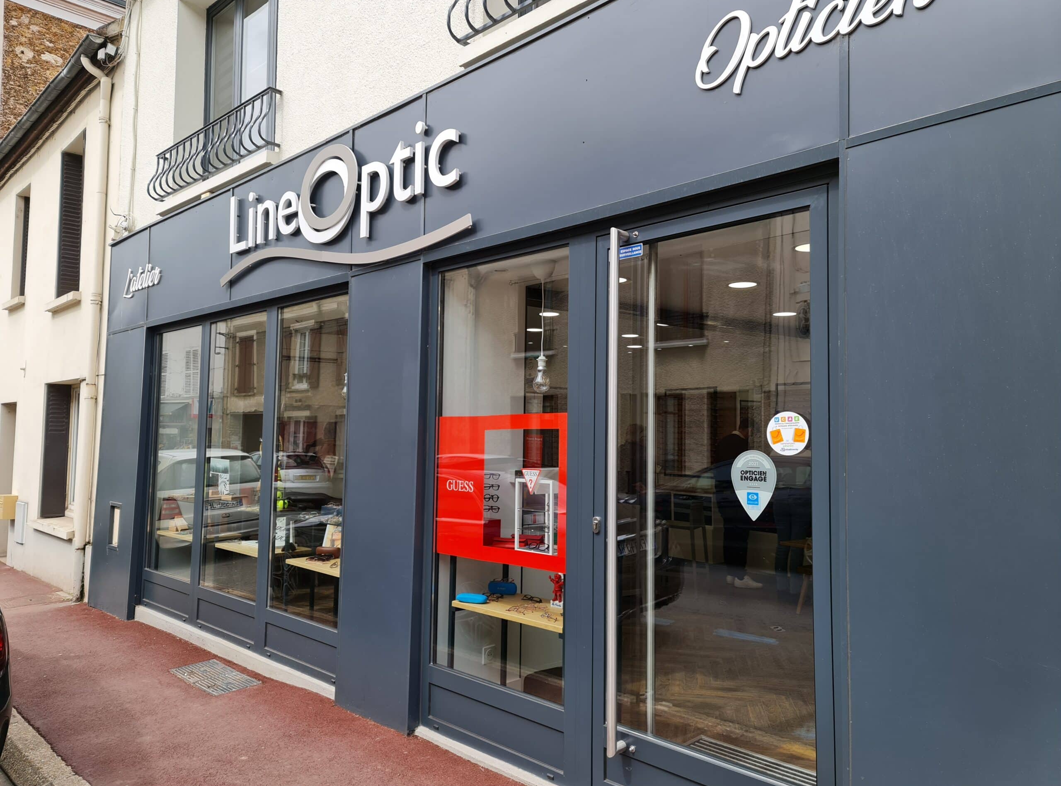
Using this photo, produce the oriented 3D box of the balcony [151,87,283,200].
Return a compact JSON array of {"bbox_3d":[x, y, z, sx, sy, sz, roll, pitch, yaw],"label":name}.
[{"bbox_3d":[-2.445,-1.823,5.817,2.080,0.470,0.140,-3,-5,44],"label":"balcony"}]

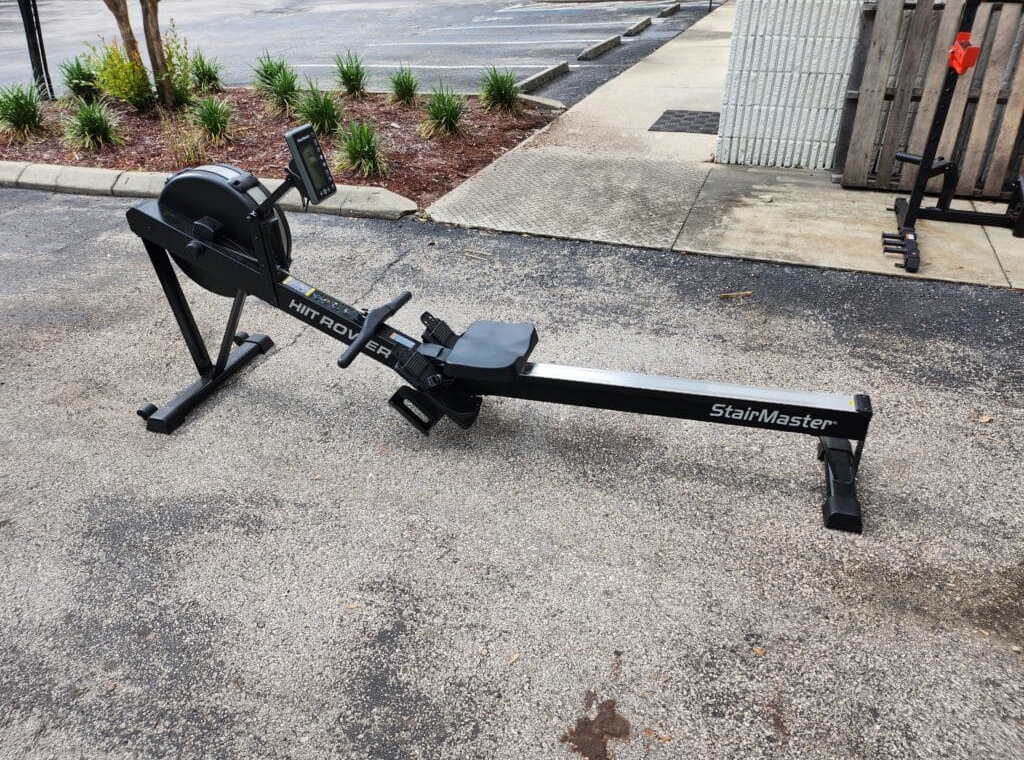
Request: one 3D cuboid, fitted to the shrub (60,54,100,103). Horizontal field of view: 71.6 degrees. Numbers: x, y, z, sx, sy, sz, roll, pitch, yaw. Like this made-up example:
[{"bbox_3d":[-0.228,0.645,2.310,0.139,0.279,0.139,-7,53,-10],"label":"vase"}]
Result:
[{"bbox_3d":[-4.530,-3.126,7.334,0.434,0.432,0.434,-18,35,-25],"label":"shrub"}]

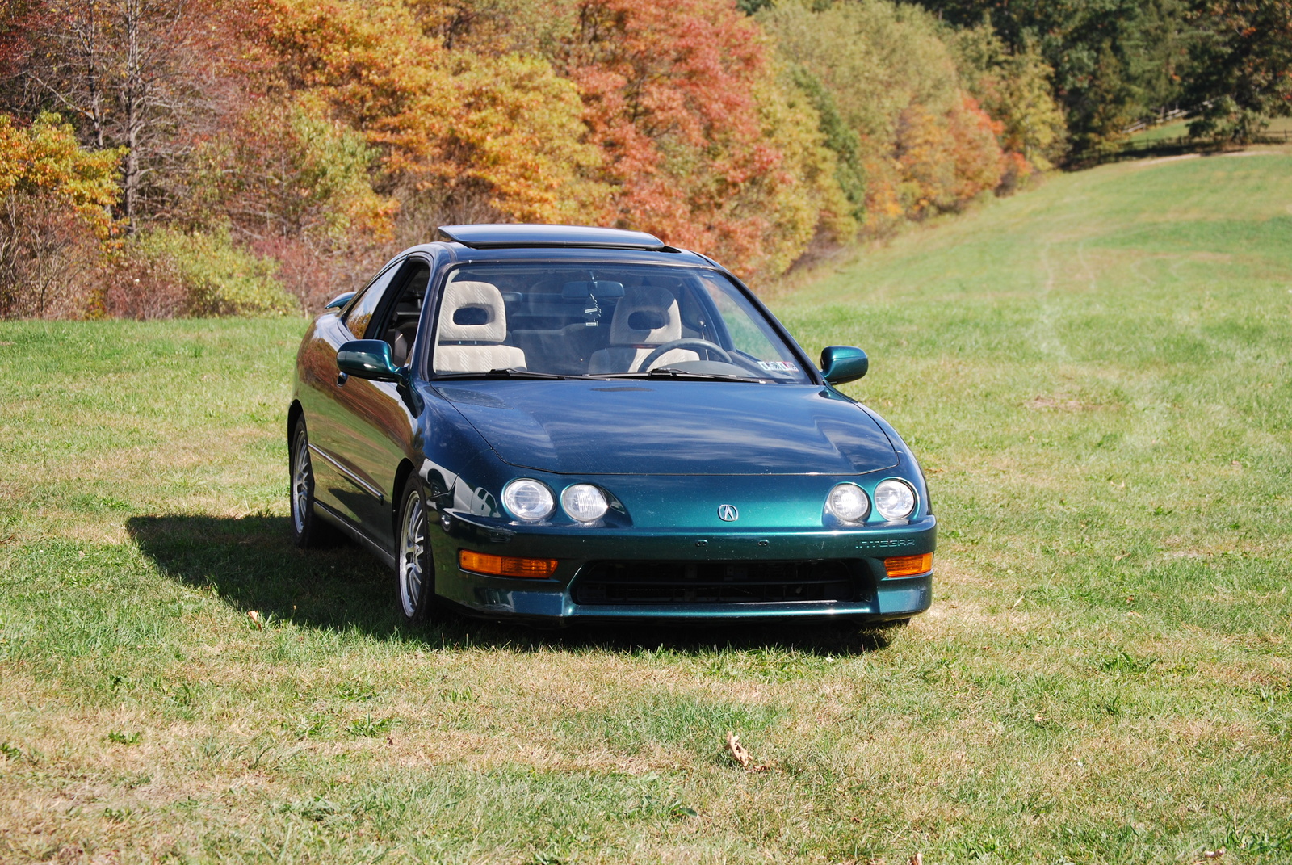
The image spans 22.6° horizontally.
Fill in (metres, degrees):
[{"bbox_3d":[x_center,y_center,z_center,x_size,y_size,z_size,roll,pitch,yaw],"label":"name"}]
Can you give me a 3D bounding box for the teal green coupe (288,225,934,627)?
[{"bbox_3d":[-0.275,-0.076,11.934,1.740,1.345,4.380,0,5,-14],"label":"teal green coupe"}]

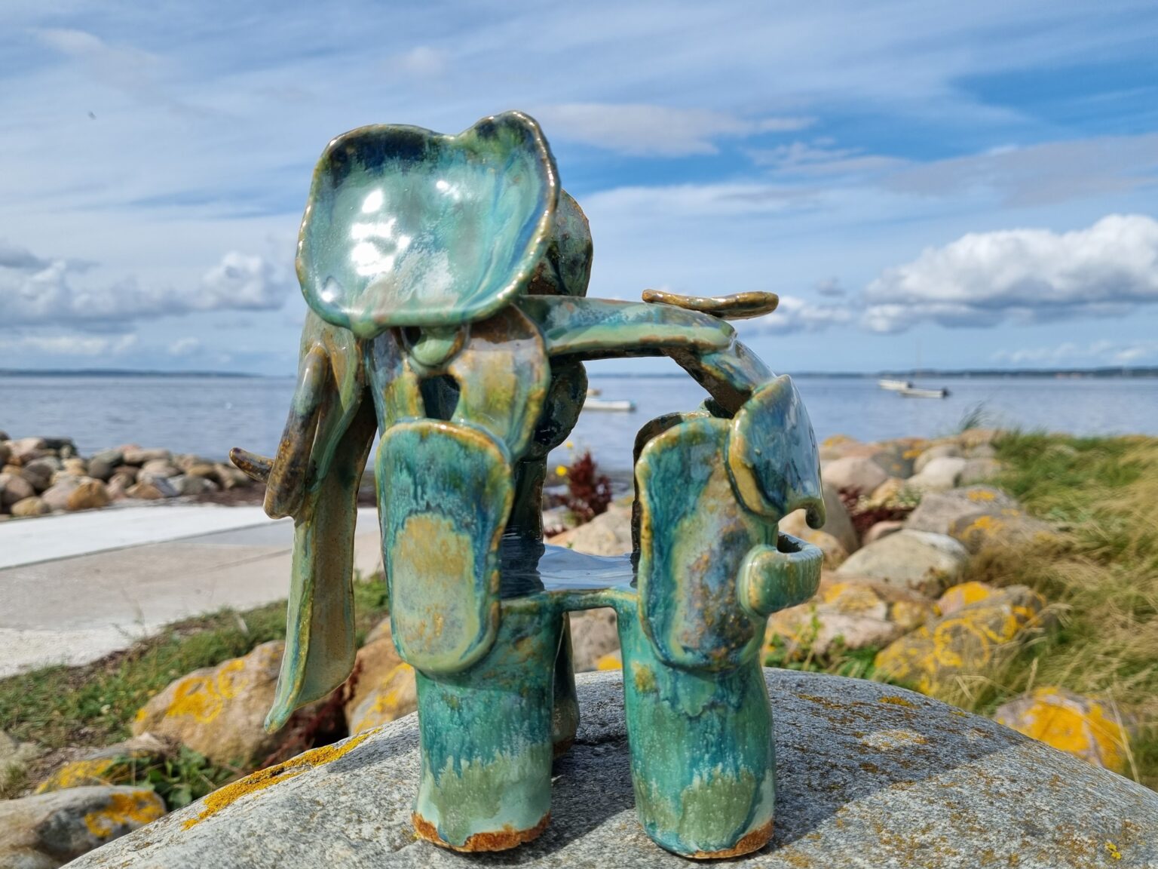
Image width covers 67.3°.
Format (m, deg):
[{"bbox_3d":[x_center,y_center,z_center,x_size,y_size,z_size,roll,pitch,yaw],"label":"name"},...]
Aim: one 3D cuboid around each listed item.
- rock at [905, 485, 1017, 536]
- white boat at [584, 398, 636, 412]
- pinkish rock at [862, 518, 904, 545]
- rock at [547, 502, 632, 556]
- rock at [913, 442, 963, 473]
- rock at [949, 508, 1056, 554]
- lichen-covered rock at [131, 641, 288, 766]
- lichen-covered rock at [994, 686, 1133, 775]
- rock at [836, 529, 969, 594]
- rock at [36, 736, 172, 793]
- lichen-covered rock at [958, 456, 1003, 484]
[{"bbox_3d":[2.241,0.475,5.100,0.659,0.350,0.500,2,4,24],"label":"rock"},{"bbox_3d":[1.630,-1.986,57.000,4.500,0.850,1.700,-1,4,-8],"label":"white boat"},{"bbox_3d":[1.620,0.533,4.600,0.260,0.200,0.260,1,4,20],"label":"pinkish rock"},{"bbox_3d":[0.114,0.526,4.400,0.537,0.360,0.460,0,4,2],"label":"rock"},{"bbox_3d":[2.984,0.221,7.200,0.407,0.320,0.380,2,4,23],"label":"rock"},{"bbox_3d":[2.315,0.534,4.750,0.566,0.270,0.420,2,4,26],"label":"rock"},{"bbox_3d":[-0.966,0.732,2.350,0.477,0.330,0.380,-2,4,-23],"label":"lichen-covered rock"},{"bbox_3d":[1.143,0.709,2.050,0.325,0.240,0.300,2,4,30],"label":"lichen-covered rock"},{"bbox_3d":[1.487,0.593,4.000,0.589,0.310,0.480,1,4,21],"label":"rock"},{"bbox_3d":[-1.124,0.787,2.050,0.312,0.170,0.280,-2,4,-29],"label":"rock"},{"bbox_3d":[3.190,0.291,6.900,0.362,0.250,0.320,2,4,25],"label":"lichen-covered rock"}]

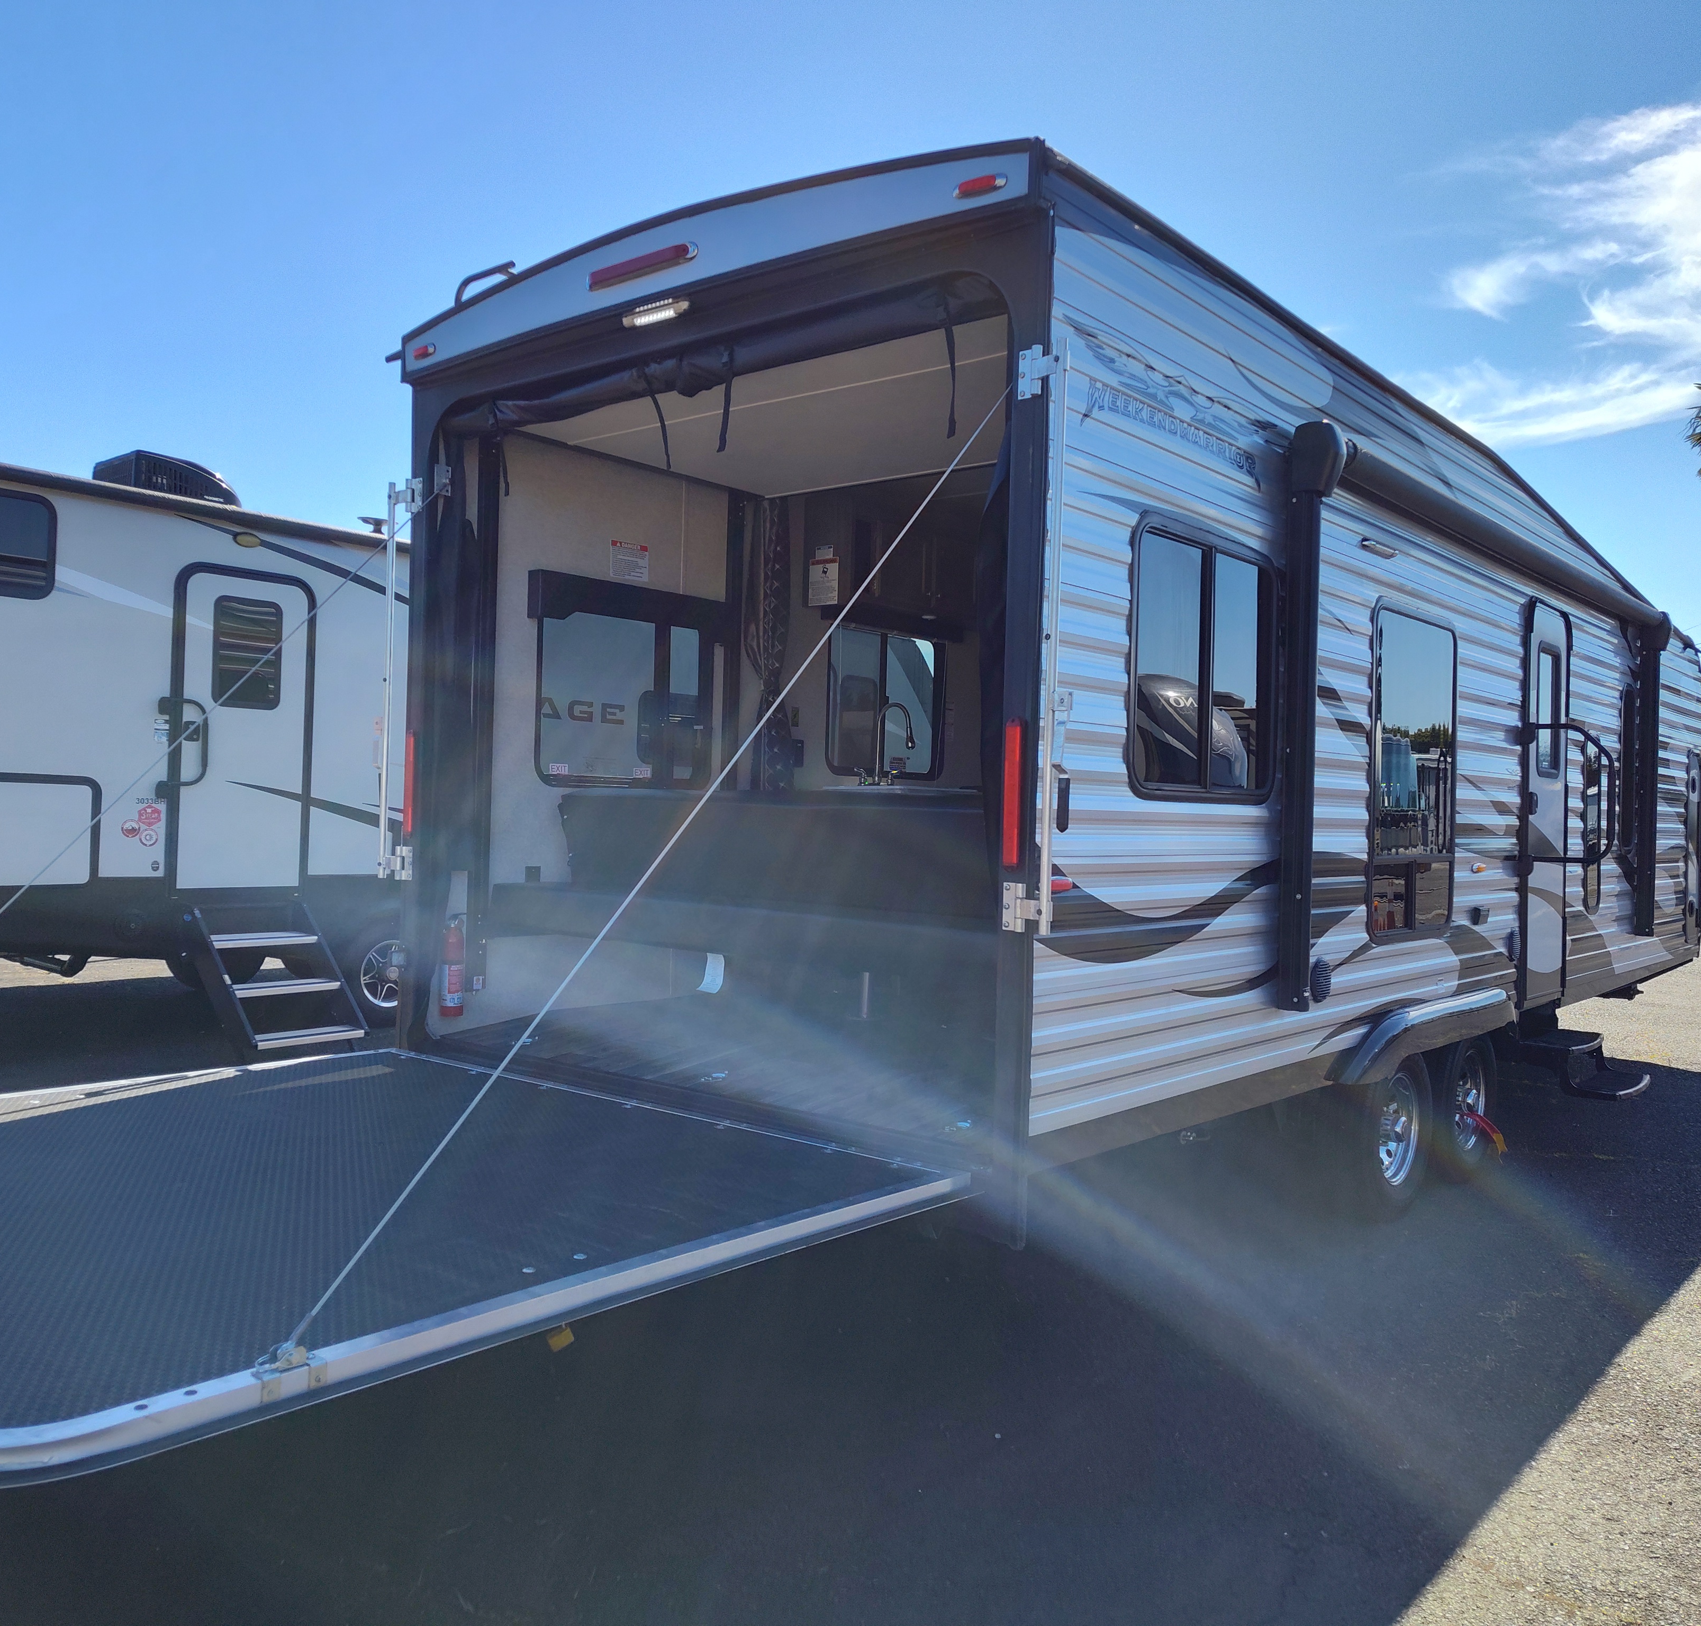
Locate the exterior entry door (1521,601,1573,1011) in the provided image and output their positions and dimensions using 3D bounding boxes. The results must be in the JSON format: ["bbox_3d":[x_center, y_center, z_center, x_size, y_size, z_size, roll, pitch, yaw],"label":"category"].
[{"bbox_3d":[3.293,-0.033,6.832,0.060,1.870,0.718,2,1,39],"label":"exterior entry door"}]

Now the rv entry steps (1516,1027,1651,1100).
[{"bbox_3d":[3.399,1.164,6.788,0.550,0.230,0.630,2,1,39],"label":"rv entry steps"}]

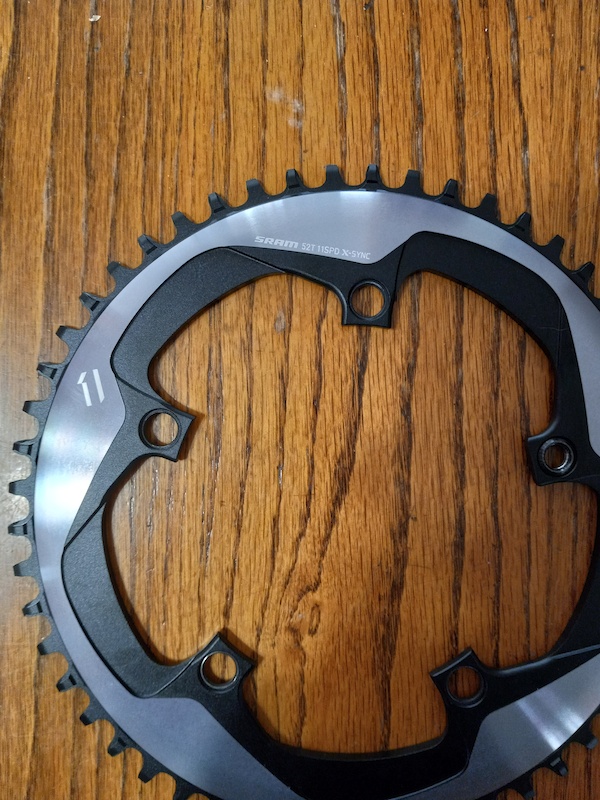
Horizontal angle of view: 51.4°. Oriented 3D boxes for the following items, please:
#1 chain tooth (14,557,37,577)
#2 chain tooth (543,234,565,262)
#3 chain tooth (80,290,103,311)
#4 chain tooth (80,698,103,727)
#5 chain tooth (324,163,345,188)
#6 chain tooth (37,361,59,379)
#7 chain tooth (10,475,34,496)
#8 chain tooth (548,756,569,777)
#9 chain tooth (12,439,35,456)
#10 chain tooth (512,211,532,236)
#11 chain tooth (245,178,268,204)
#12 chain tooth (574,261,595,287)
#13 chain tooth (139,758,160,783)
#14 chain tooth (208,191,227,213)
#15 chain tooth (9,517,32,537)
[{"bbox_3d":[-0.086,0.053,0.195,0.006,0.003,0.005,-11,90,-1],"label":"chain tooth"},{"bbox_3d":[0.081,-0.049,0.199,0.006,0.003,0.007,38,89,-1],"label":"chain tooth"},{"bbox_3d":[-0.065,-0.031,0.196,0.006,0.003,0.005,38,89,-1],"label":"chain tooth"},{"bbox_3d":[-0.065,0.099,0.195,0.007,0.003,0.005,-38,91,-1],"label":"chain tooth"},{"bbox_3d":[0.010,-0.071,0.198,0.006,0.003,0.007,-4,90,-1],"label":"chain tooth"},{"bbox_3d":[-0.078,-0.009,0.196,0.007,0.003,0.006,24,89,-1],"label":"chain tooth"},{"bbox_3d":[-0.087,0.028,0.195,0.007,0.003,0.006,3,90,-1],"label":"chain tooth"},{"bbox_3d":[0.082,0.115,0.198,0.005,0.003,0.006,-38,90,-1],"label":"chain tooth"},{"bbox_3d":[-0.086,0.015,0.195,0.007,0.003,0.005,10,90,-1],"label":"chain tooth"},{"bbox_3d":[0.071,-0.056,0.199,0.006,0.003,0.007,31,89,-1],"label":"chain tooth"},{"bbox_3d":[-0.014,-0.066,0.197,0.005,0.003,0.006,-18,90,-1],"label":"chain tooth"},{"bbox_3d":[0.090,-0.041,0.199,0.006,0.003,0.007,45,89,0],"label":"chain tooth"},{"bbox_3d":[-0.047,0.116,0.195,0.006,0.003,0.007,38,89,-1],"label":"chain tooth"},{"bbox_3d":[-0.026,-0.062,0.196,0.005,0.003,0.007,-24,90,-1],"label":"chain tooth"},{"bbox_3d":[-0.087,0.040,0.195,0.007,0.003,0.005,-4,90,-1],"label":"chain tooth"}]

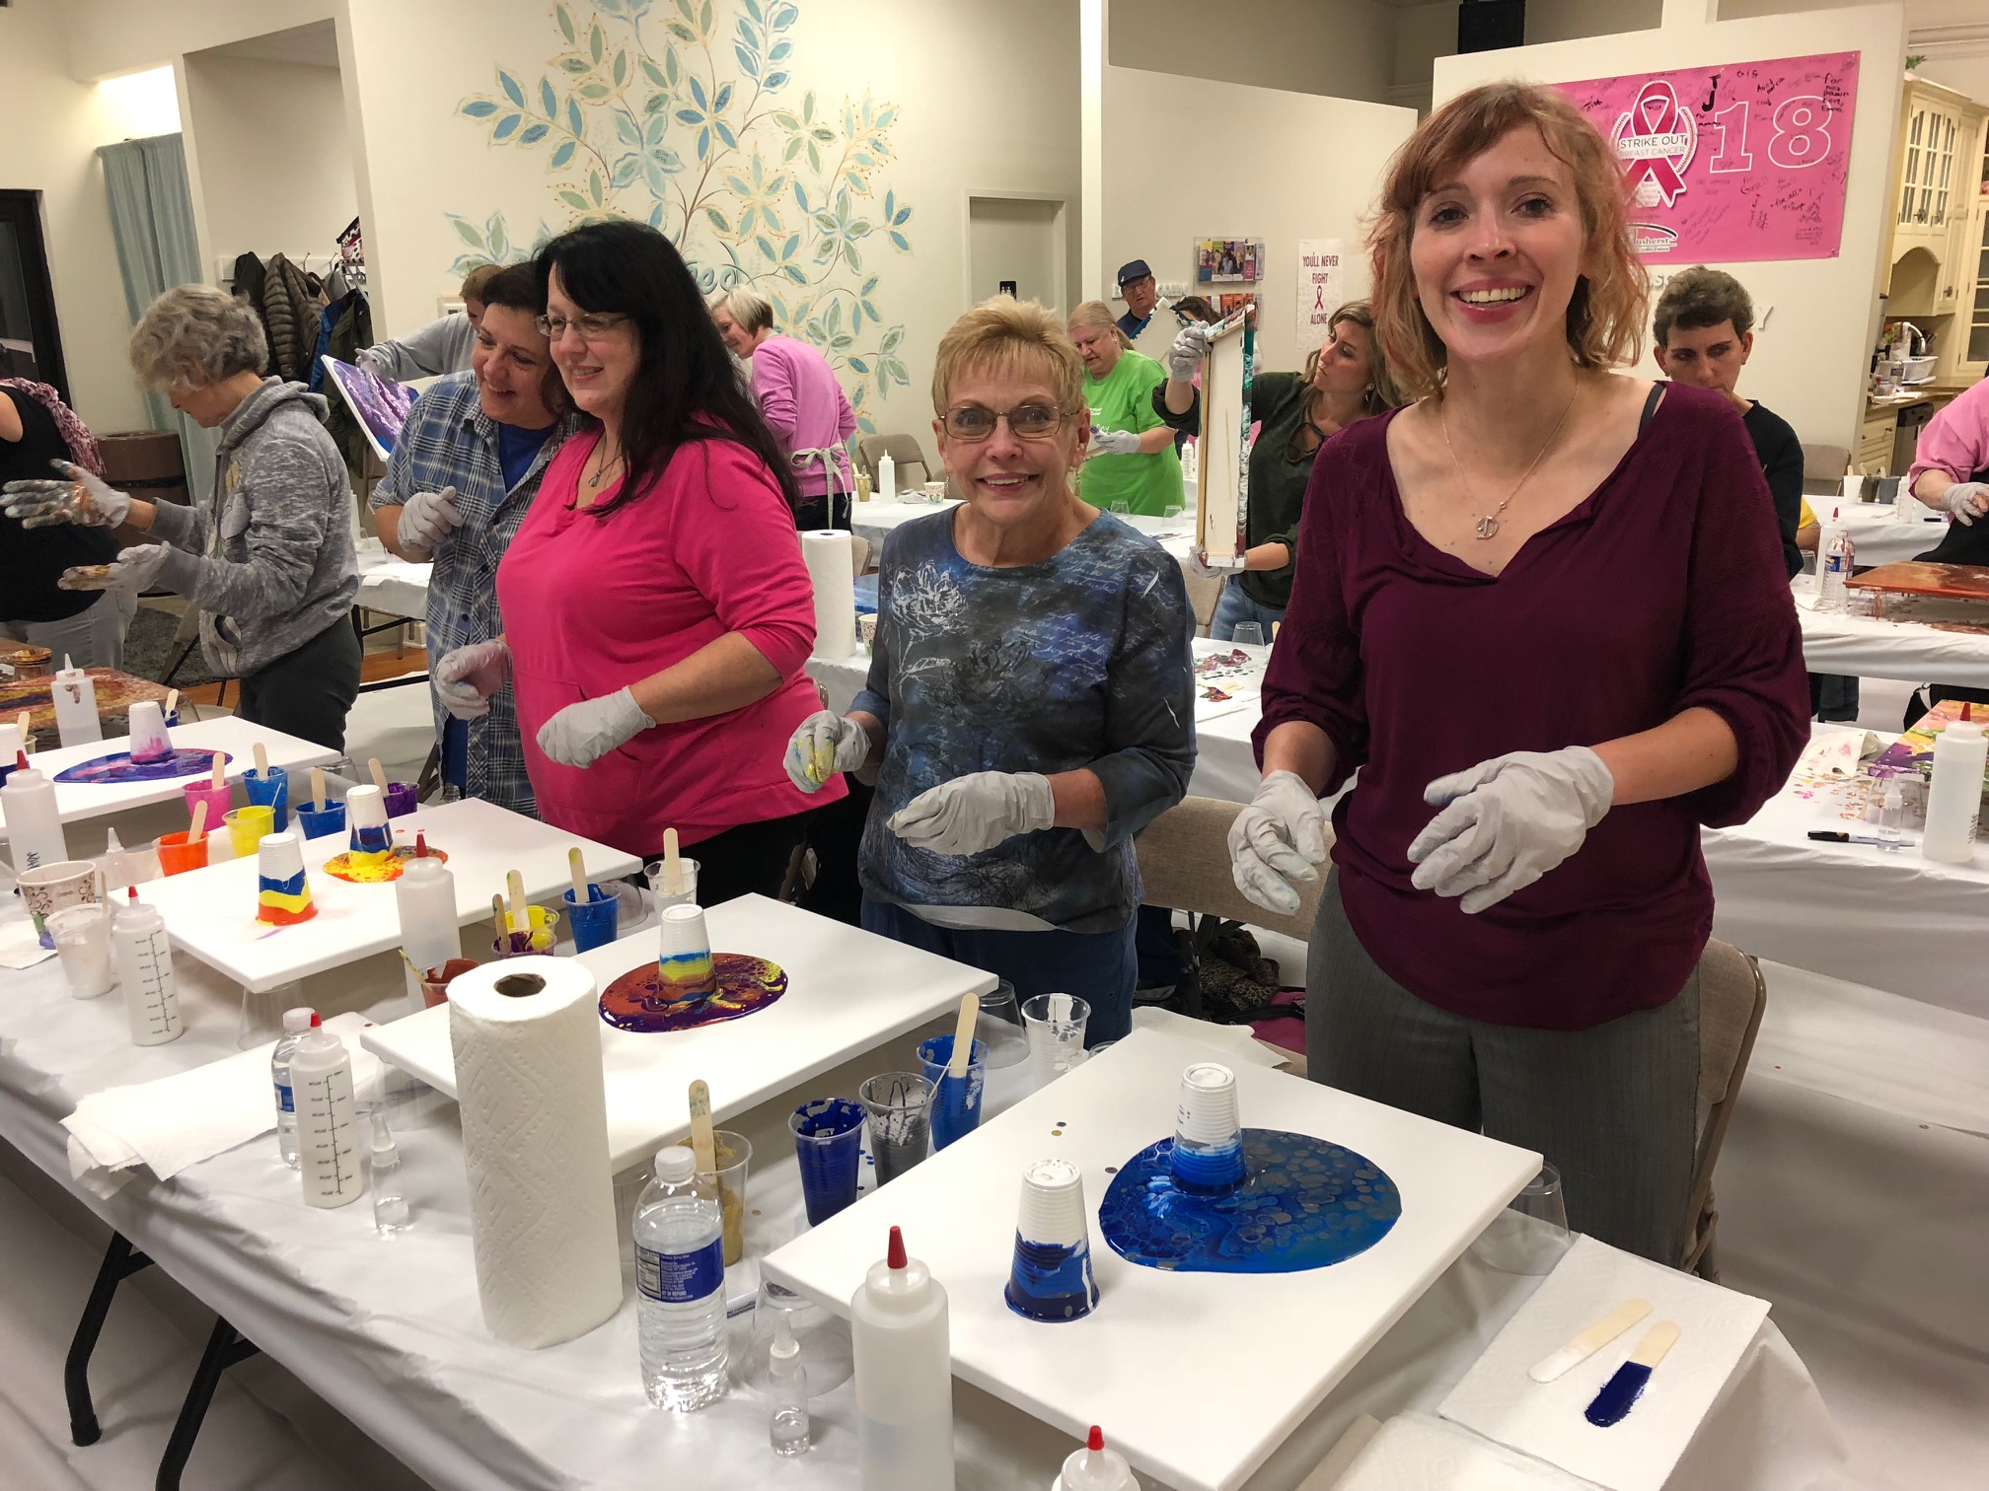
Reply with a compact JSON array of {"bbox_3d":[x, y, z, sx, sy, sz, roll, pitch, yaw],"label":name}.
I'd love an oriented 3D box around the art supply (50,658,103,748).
[{"bbox_3d":[-1.652,-0.061,2.900,0.065,0.206,0.065,-1,16,0],"label":"art supply"}]

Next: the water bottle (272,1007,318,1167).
[{"bbox_3d":[-0.658,0.327,1.547,0.064,0.152,0.064,-1,16,0],"label":"water bottle"}]

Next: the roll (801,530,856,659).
[{"bbox_3d":[-0.390,-0.351,3.750,0.119,0.279,0.119,-1,15,0],"label":"roll"}]

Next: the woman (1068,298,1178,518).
[{"bbox_3d":[0.477,-0.871,6.037,0.490,1.530,0.400,10,19,36],"label":"woman"}]

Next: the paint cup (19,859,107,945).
[{"bbox_3d":[-1.217,0.211,2.103,0.090,0.094,0.090,-1,16,0],"label":"paint cup"}]

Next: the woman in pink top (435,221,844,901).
[{"bbox_3d":[-0.463,0.107,2.301,0.550,1.630,0.550,12,20,40],"label":"woman in pink top"}]

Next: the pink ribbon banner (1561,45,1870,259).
[{"bbox_3d":[3.343,-2.935,8.161,1.820,0.910,0.020,12,20,39],"label":"pink ribbon banner"}]

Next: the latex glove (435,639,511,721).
[{"bbox_3d":[-0.771,-0.097,2.380,0.115,0.112,0.085,-14,20,-39],"label":"latex glove"}]

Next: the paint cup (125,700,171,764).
[{"bbox_3d":[-1.386,-0.023,2.633,0.069,0.095,0.069,-1,15,0],"label":"paint cup"}]

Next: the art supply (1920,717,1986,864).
[{"bbox_3d":[1.371,0.054,2.287,0.065,0.207,0.065,-1,16,0],"label":"art supply"}]

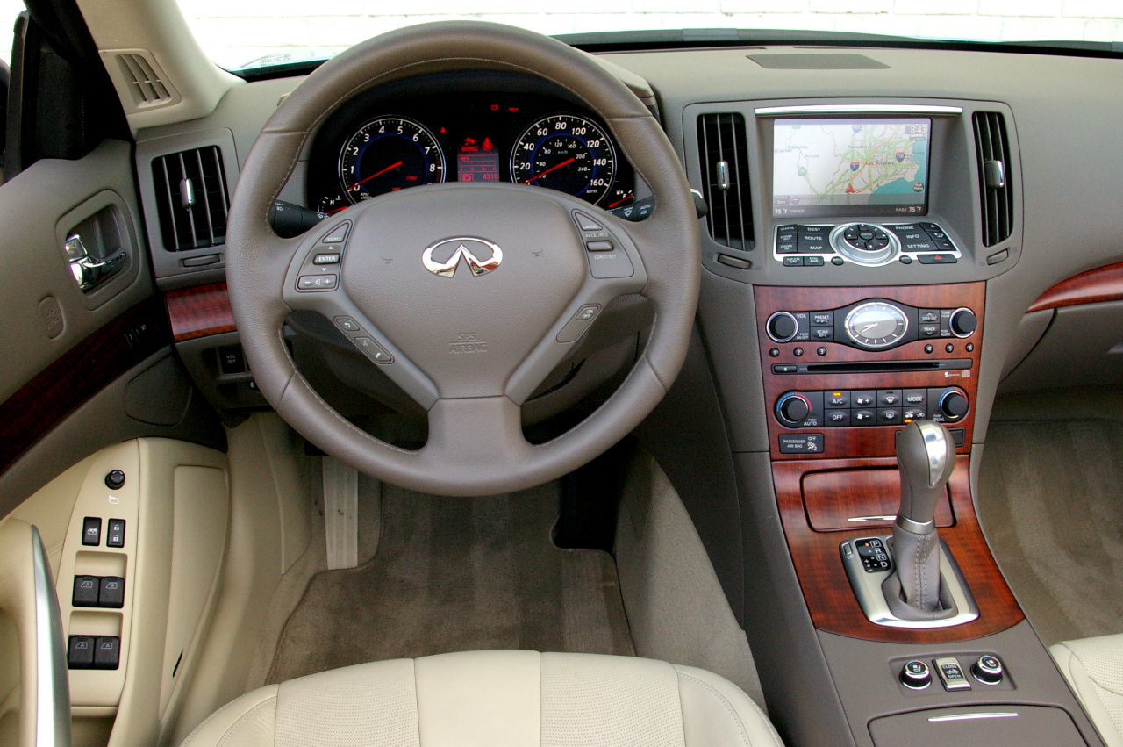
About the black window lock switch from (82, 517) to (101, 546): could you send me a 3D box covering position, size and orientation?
[{"bbox_3d":[-0.389,0.131,0.775,0.013,0.009,0.025,5,48,-24],"label":"black window lock switch"}]

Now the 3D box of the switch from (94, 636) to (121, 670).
[{"bbox_3d":[-0.349,0.214,0.718,0.019,0.012,0.025,5,48,-24],"label":"switch"}]

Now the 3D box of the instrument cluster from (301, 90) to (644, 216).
[{"bbox_3d":[-0.091,-0.222,0.950,0.335,0.138,0.070,0,7,0],"label":"instrument cluster"}]

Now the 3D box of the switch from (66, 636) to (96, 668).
[{"bbox_3d":[-0.365,0.212,0.711,0.019,0.012,0.025,5,48,-24],"label":"switch"}]

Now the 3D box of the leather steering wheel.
[{"bbox_3d":[-0.079,-0.095,0.778,0.378,0.378,0.105,0,6,0],"label":"leather steering wheel"}]

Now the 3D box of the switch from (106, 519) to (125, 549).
[{"bbox_3d":[-0.372,0.133,0.781,0.013,0.009,0.025,5,48,-24],"label":"switch"}]

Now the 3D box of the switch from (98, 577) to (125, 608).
[{"bbox_3d":[-0.360,0.175,0.750,0.019,0.012,0.025,5,48,-24],"label":"switch"}]

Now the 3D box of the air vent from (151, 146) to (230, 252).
[{"bbox_3d":[-0.360,-0.171,0.914,0.068,0.094,0.035,-11,24,-17],"label":"air vent"}]

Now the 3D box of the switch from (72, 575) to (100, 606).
[{"bbox_3d":[-0.377,0.172,0.743,0.019,0.012,0.025,5,48,-24],"label":"switch"}]

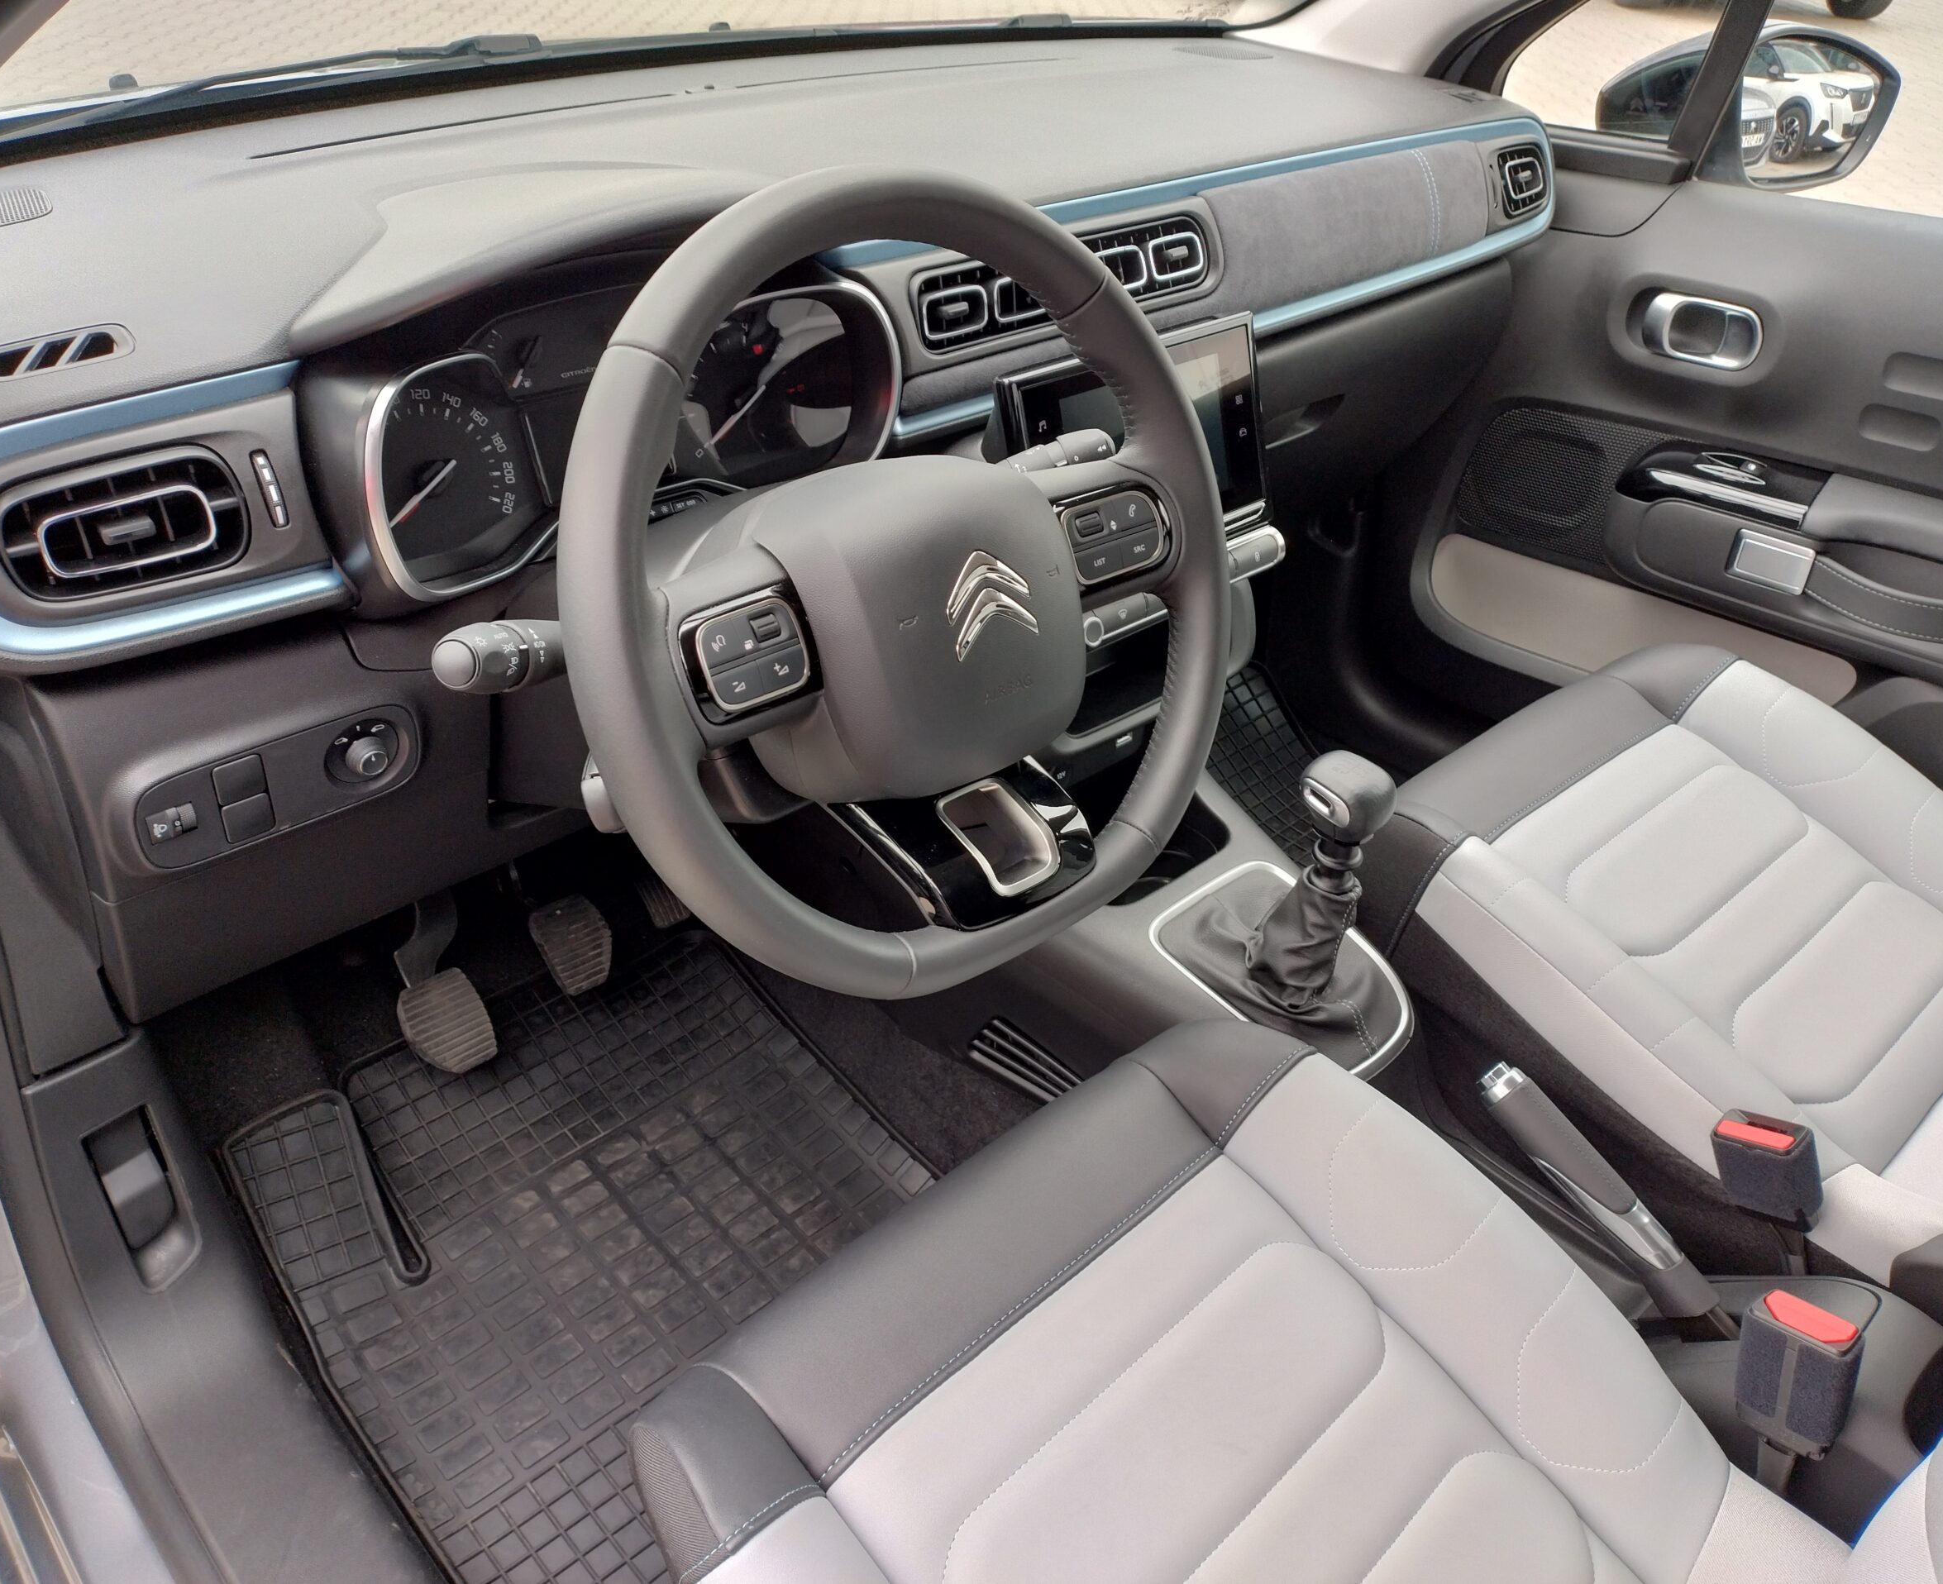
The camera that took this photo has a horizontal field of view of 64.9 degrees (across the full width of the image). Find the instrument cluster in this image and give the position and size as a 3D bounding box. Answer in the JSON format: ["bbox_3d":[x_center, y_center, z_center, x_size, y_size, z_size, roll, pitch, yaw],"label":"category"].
[{"bbox_3d":[-0.177,-0.207,0.858,0.335,0.130,0.085,-25,26,-33],"label":"instrument cluster"}]

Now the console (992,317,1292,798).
[{"bbox_3d":[0.103,-0.167,1.124,0.240,0.340,0.140,-25,35,-33],"label":"console"}]

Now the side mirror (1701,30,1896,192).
[{"bbox_3d":[0.777,-0.670,1.492,0.225,0.155,0.140,-19,38,-27],"label":"side mirror"}]

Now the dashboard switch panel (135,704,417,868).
[{"bbox_3d":[-0.392,-0.011,0.867,0.157,0.068,0.032,-25,53,-33],"label":"dashboard switch panel"}]

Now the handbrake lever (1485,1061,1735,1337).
[{"bbox_3d":[0.404,0.255,0.973,0.042,0.055,0.210,-25,62,-33],"label":"handbrake lever"}]

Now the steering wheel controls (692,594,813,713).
[{"bbox_3d":[-0.092,-0.057,0.638,0.058,0.046,0.022,-25,18,-33],"label":"steering wheel controls"}]

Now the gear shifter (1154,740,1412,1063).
[{"bbox_3d":[0.236,0.058,1.092,0.140,0.220,0.195,-25,35,-33],"label":"gear shifter"}]

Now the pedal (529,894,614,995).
[{"bbox_3d":[-0.326,0.123,1.226,0.060,0.075,0.030,-25,6,-33],"label":"pedal"}]

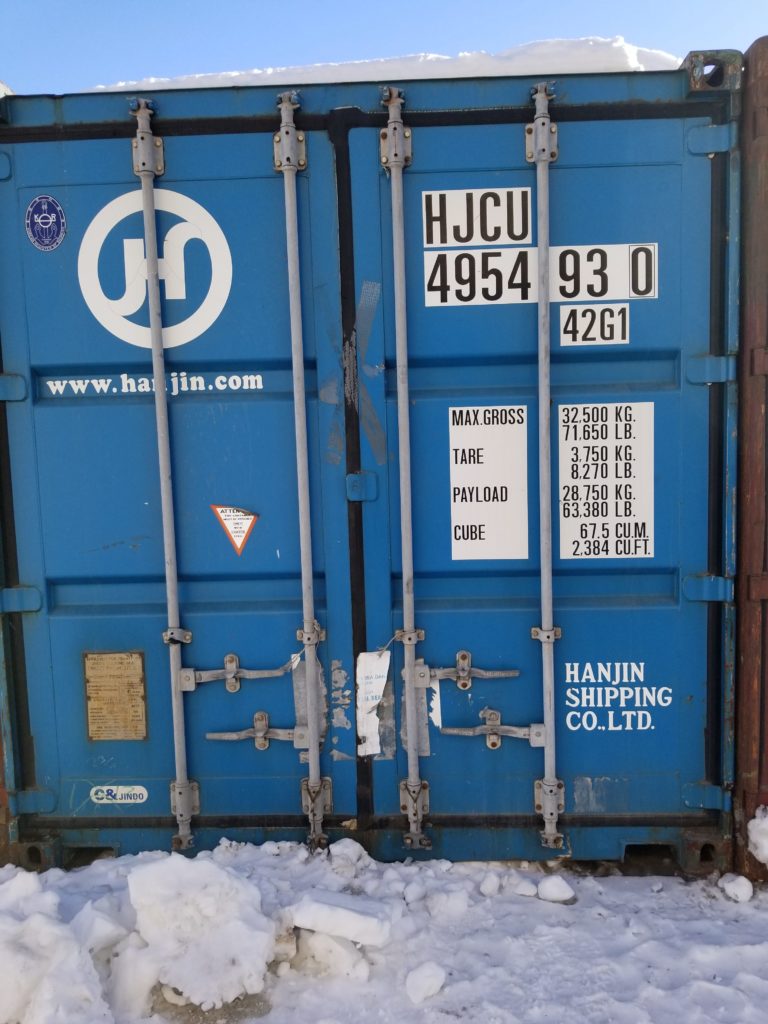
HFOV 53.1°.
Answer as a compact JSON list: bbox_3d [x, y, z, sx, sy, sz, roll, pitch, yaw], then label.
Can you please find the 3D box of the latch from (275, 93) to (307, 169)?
[{"bbox_3d":[-0.292,-1.188,2.407,0.098,0.223,0.055,-1,6,2],"label":"latch"}]

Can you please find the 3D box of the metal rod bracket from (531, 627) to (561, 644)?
[{"bbox_3d":[0.535,0.407,2.532,0.098,0.054,0.050,-1,6,2],"label":"metal rod bracket"}]

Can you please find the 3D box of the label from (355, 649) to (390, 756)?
[{"bbox_3d":[-0.035,0.649,2.594,0.113,0.364,0.012,-1,5,2],"label":"label"}]

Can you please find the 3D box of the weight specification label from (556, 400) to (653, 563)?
[{"bbox_3d":[0.724,-0.098,2.500,0.303,0.501,0.008,-1,6,2],"label":"weight specification label"}]

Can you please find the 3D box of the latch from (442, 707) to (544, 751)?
[{"bbox_3d":[0.363,0.725,2.561,0.346,0.139,0.060,-1,5,2],"label":"latch"}]

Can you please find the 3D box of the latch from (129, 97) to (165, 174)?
[{"bbox_3d":[-0.736,-1.163,2.391,0.100,0.216,0.065,-2,5,1],"label":"latch"}]

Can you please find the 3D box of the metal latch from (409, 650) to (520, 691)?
[{"bbox_3d":[0.259,0.522,2.529,0.369,0.120,0.060,-2,5,1],"label":"metal latch"}]

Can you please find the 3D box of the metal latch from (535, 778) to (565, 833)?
[{"bbox_3d":[0.552,0.980,2.563,0.100,0.167,0.065,-2,5,1],"label":"metal latch"}]

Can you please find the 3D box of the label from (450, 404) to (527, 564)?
[{"bbox_3d":[0.343,-0.094,2.517,0.256,0.508,0.008,-1,5,2],"label":"label"}]

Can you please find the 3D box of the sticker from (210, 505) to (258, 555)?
[{"bbox_3d":[-0.497,0.062,2.564,0.160,0.172,0.008,-1,6,2],"label":"sticker"}]

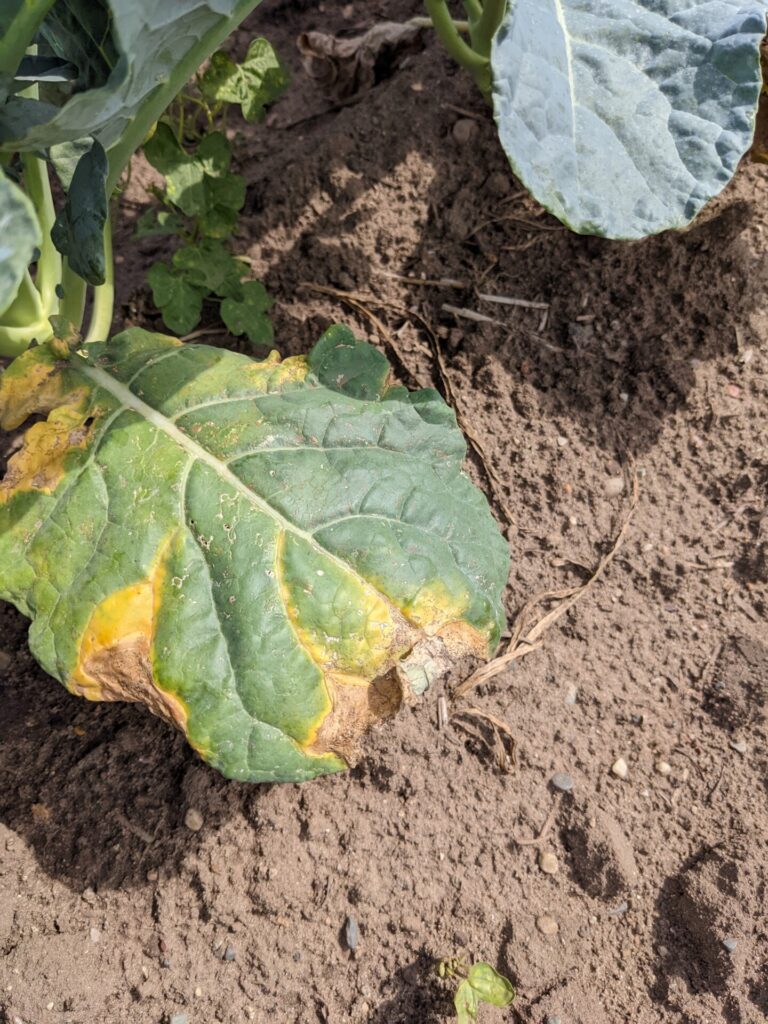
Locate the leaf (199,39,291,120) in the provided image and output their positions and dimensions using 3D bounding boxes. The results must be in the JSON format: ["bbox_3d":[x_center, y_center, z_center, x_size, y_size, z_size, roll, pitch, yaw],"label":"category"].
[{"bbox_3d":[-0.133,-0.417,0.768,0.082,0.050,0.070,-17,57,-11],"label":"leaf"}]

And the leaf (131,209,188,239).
[{"bbox_3d":[-0.198,-0.254,0.703,0.046,0.016,0.026,0,55,0],"label":"leaf"}]

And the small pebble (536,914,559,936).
[{"bbox_3d":[0.091,0.230,0.444,0.012,0.008,0.011,0,65,0],"label":"small pebble"}]

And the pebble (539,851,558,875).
[{"bbox_3d":[0.094,0.201,0.457,0.011,0.009,0.012,0,65,0],"label":"pebble"}]

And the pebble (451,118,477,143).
[{"bbox_3d":[0.070,-0.330,0.690,0.021,0.016,0.019,0,65,0],"label":"pebble"}]

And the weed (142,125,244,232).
[{"bbox_3d":[-0.168,-0.295,0.707,0.085,0.065,0.072,0,55,0],"label":"weed"}]

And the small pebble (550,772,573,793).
[{"bbox_3d":[0.100,0.153,0.451,0.011,0.006,0.009,0,55,0],"label":"small pebble"}]

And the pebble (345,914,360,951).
[{"bbox_3d":[-0.016,0.215,0.408,0.007,0.006,0.017,-3,55,-2],"label":"pebble"}]

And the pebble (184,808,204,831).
[{"bbox_3d":[-0.104,0.169,0.439,0.010,0.007,0.011,0,55,0],"label":"pebble"}]

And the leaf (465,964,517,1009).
[{"bbox_3d":[0.056,0.248,0.418,0.028,0.009,0.018,29,68,13],"label":"leaf"}]

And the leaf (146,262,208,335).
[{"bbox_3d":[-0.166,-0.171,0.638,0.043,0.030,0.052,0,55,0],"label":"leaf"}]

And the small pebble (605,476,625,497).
[{"bbox_3d":[0.161,-0.018,0.557,0.013,0.011,0.013,0,65,0],"label":"small pebble"}]

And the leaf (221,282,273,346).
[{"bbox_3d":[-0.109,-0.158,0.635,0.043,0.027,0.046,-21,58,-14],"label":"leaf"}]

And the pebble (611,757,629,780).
[{"bbox_3d":[0.141,0.153,0.478,0.009,0.009,0.011,0,65,0],"label":"pebble"}]

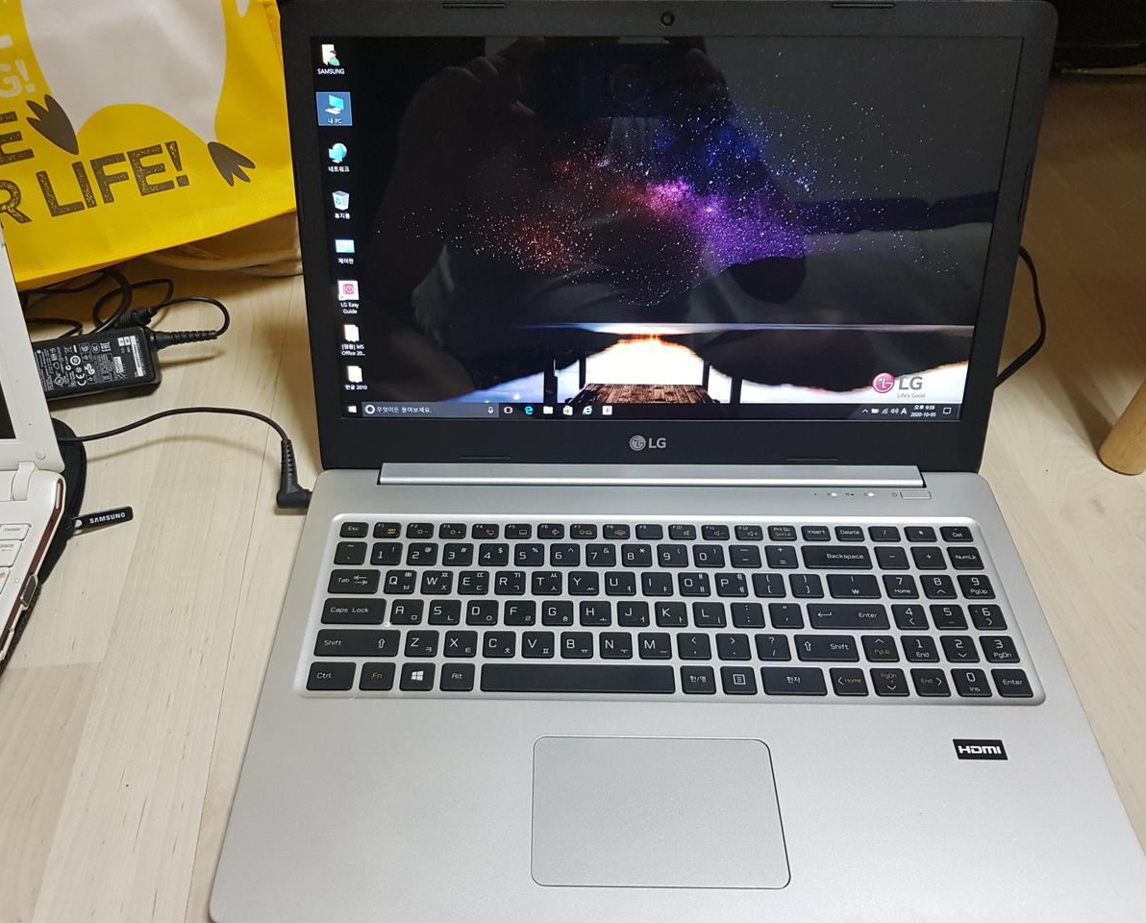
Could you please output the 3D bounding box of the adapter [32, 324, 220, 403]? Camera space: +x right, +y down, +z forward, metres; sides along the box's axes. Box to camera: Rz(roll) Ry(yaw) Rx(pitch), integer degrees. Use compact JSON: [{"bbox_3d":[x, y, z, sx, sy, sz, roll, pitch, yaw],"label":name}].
[{"bbox_3d":[-0.295,-0.062,0.601,0.123,0.027,0.039,-11,84,-13],"label":"adapter"}]

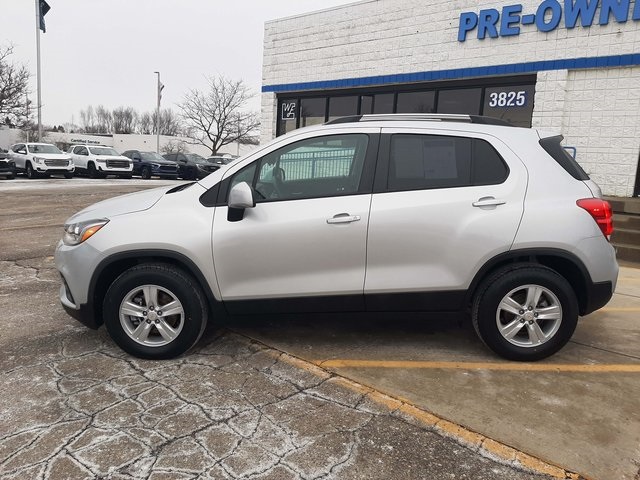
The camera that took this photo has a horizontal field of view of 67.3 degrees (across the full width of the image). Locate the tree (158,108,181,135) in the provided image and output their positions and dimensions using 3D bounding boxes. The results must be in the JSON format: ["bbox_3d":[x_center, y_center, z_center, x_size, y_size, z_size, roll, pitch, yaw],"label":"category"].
[{"bbox_3d":[-27.747,-18.651,89.216,4.493,11.203,4.493,3,8,0],"label":"tree"}]

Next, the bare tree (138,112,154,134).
[{"bbox_3d":[-32.224,-18.402,89.281,2.996,10.287,2.996,3,8,0],"label":"bare tree"}]

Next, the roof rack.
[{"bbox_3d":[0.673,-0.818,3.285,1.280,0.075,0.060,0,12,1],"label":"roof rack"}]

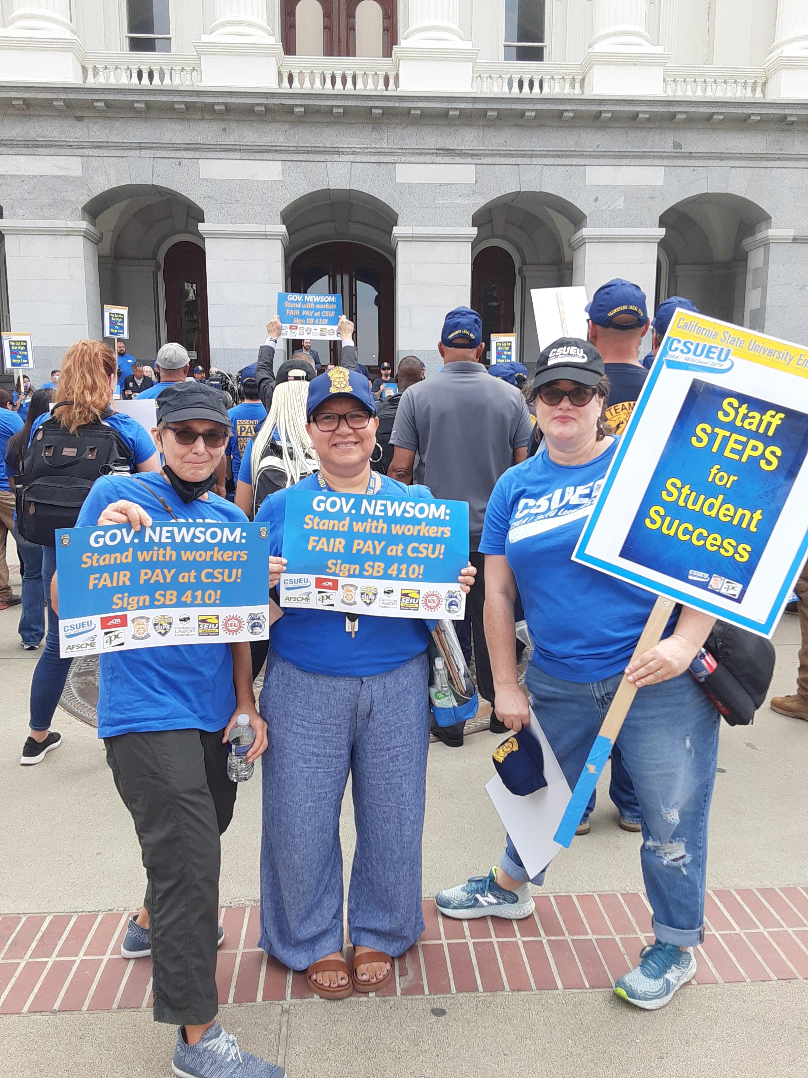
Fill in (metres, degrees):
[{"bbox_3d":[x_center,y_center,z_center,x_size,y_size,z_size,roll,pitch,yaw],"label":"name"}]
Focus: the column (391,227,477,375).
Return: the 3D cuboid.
[{"bbox_3d":[0.572,-4.271,17.363,1.680,3.980,1.200,0,9,-4],"label":"column"}]

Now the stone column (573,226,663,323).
[{"bbox_3d":[4.635,-4.620,18.727,1.760,4.150,1.250,-1,9,-4],"label":"stone column"}]

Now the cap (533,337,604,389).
[{"bbox_3d":[0.400,-0.426,2.023,0.172,0.140,0.260,3,18,16],"label":"cap"}]

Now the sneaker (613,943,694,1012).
[{"bbox_3d":[0.647,1.092,2.144,0.285,0.115,0.108,-8,12,-41],"label":"sneaker"}]

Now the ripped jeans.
[{"bbox_3d":[0.543,0.625,2.291,0.560,0.810,0.380,4,10,24],"label":"ripped jeans"}]

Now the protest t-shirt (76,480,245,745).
[{"bbox_3d":[-0.553,0.151,1.950,0.390,0.600,0.260,-4,10,-21],"label":"protest t-shirt"}]

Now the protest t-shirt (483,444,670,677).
[{"bbox_3d":[0.455,0.040,2.156,0.510,0.600,0.340,3,10,15],"label":"protest t-shirt"}]

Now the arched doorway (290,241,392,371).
[{"bbox_3d":[-1.585,-5.235,21.480,2.598,4.540,0.400,0,9,-4],"label":"arched doorway"}]

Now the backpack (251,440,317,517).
[{"bbox_3d":[-0.437,-0.169,3.376,0.320,0.450,0.200,0,9,-4],"label":"backpack"}]

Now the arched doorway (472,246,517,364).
[{"bbox_3d":[2.147,-4.899,20.067,1.080,4.000,0.300,-1,10,-4],"label":"arched doorway"}]

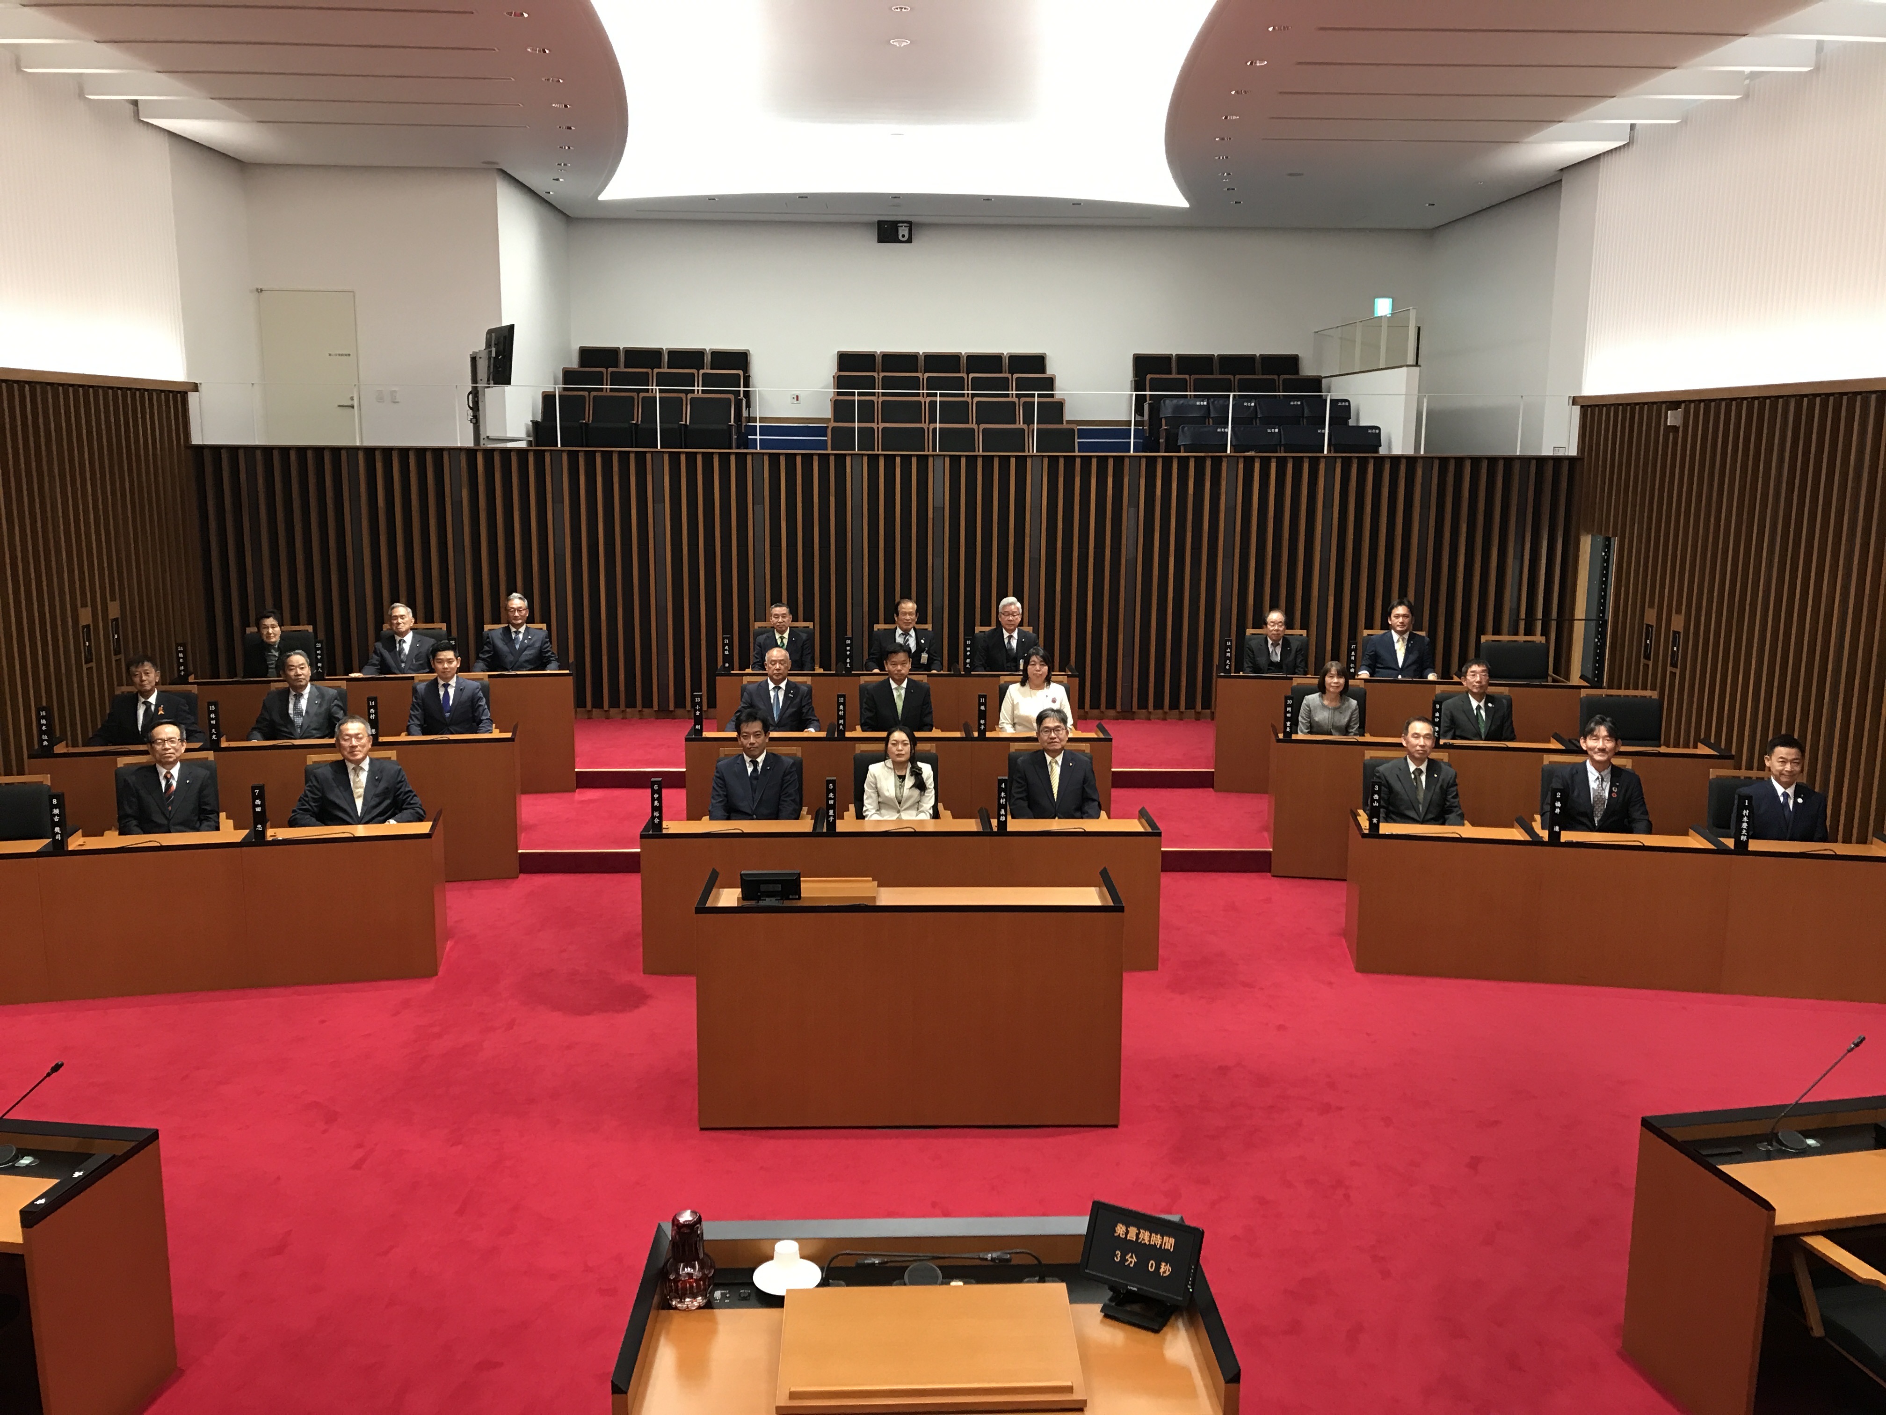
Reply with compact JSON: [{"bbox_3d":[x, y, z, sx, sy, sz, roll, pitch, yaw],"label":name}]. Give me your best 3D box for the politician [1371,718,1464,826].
[{"bbox_3d":[2.704,0.735,8.669,0.514,1.266,0.760,2,9,9],"label":"politician"}]

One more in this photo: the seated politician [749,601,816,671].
[{"bbox_3d":[-1.325,-0.214,12.529,0.534,1.272,0.796,0,10,-2],"label":"seated politician"}]

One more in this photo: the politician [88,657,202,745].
[{"bbox_3d":[-5.176,0.334,9.881,0.620,1.275,0.760,-2,10,-15],"label":"politician"}]

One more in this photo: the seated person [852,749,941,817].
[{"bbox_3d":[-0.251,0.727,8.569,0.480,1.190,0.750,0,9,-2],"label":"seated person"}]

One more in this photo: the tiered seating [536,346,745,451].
[{"bbox_3d":[-3.340,-3.404,17.445,2.200,1.570,2.650,-1,9,-6],"label":"tiered seating"}]

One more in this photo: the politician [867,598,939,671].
[{"bbox_3d":[-0.327,-0.220,12.564,0.586,1.290,0.796,0,10,-2],"label":"politician"}]

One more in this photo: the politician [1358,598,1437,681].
[{"bbox_3d":[3.615,-0.174,12.133,0.620,1.333,0.760,2,9,9],"label":"politician"}]

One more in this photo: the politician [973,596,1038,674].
[{"bbox_3d":[0.516,-0.198,12.072,0.520,1.290,0.750,0,9,-1],"label":"politician"}]

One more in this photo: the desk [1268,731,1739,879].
[{"bbox_3d":[3.735,0.673,10.433,2.938,0.928,0.643,2,10,7],"label":"desk"}]

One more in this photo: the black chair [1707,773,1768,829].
[{"bbox_3d":[4.720,0.928,8.784,0.592,1.002,0.592,3,10,14],"label":"black chair"}]

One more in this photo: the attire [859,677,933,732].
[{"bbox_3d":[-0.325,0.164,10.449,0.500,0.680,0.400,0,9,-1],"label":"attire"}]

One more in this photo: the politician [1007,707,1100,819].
[{"bbox_3d":[0.650,0.685,8.802,0.544,1.301,0.760,0,9,-2],"label":"politician"}]

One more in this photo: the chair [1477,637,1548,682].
[{"bbox_3d":[4.511,-0.021,12.006,0.580,1.000,0.600,2,9,9],"label":"chair"}]

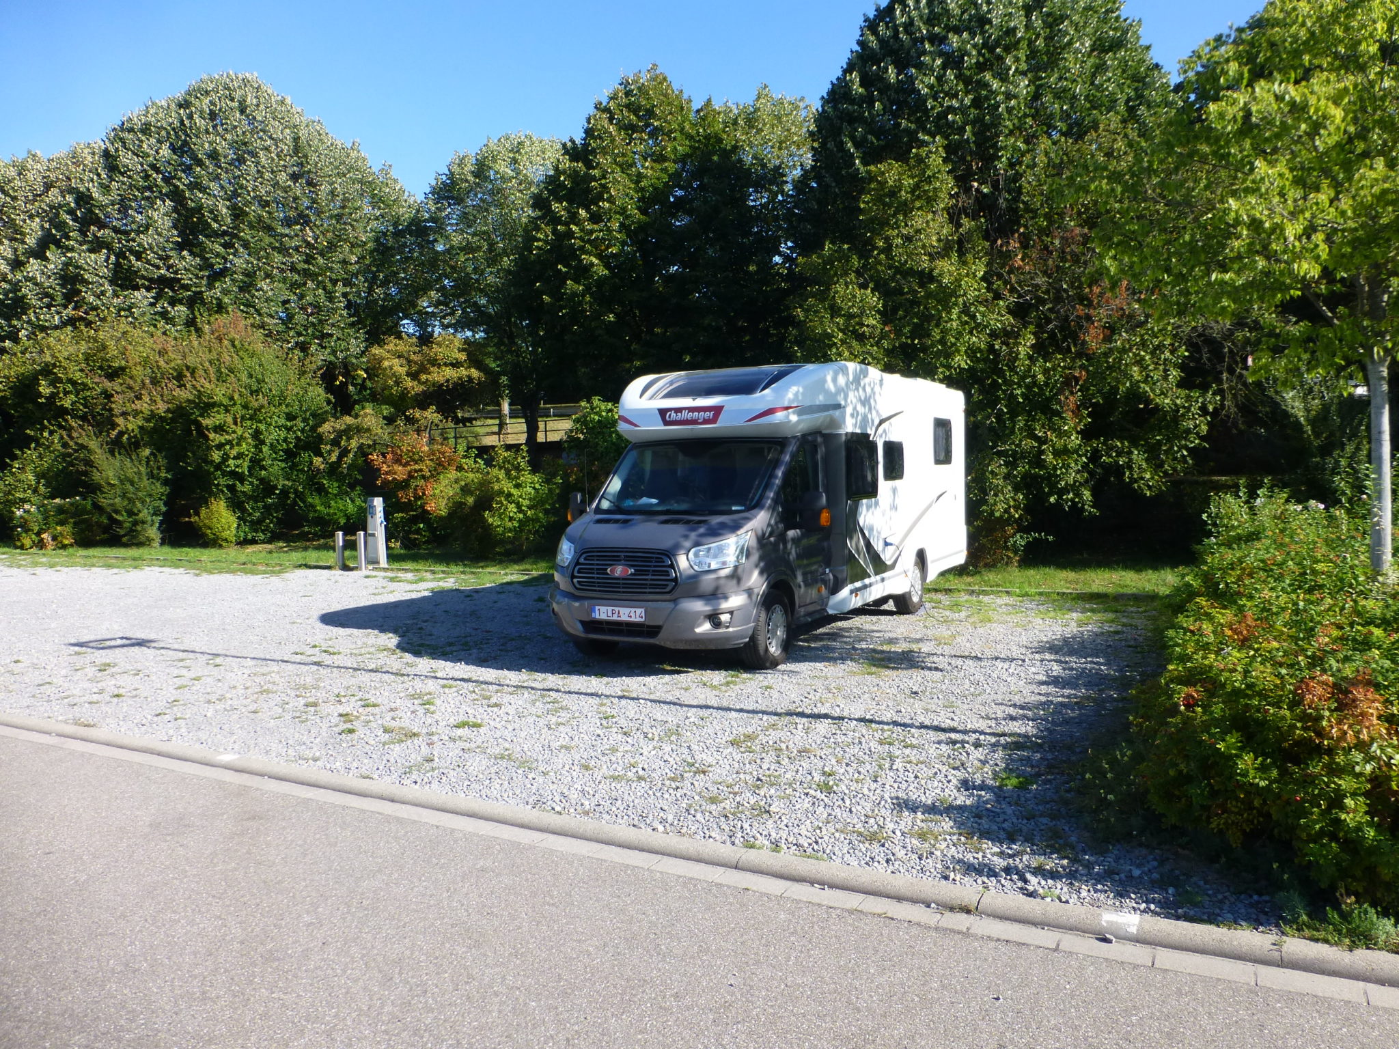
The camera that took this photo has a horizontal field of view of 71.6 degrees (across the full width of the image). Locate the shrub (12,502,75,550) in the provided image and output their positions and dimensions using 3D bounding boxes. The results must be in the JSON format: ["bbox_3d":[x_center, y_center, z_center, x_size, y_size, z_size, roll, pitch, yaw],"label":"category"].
[{"bbox_3d":[-19.639,0.015,28.964,1.500,1.400,1.300,-3,4,-34],"label":"shrub"}]

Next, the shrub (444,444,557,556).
[{"bbox_3d":[-4.699,-0.619,22.634,2.600,2.600,2.300,-2,3,-12],"label":"shrub"}]

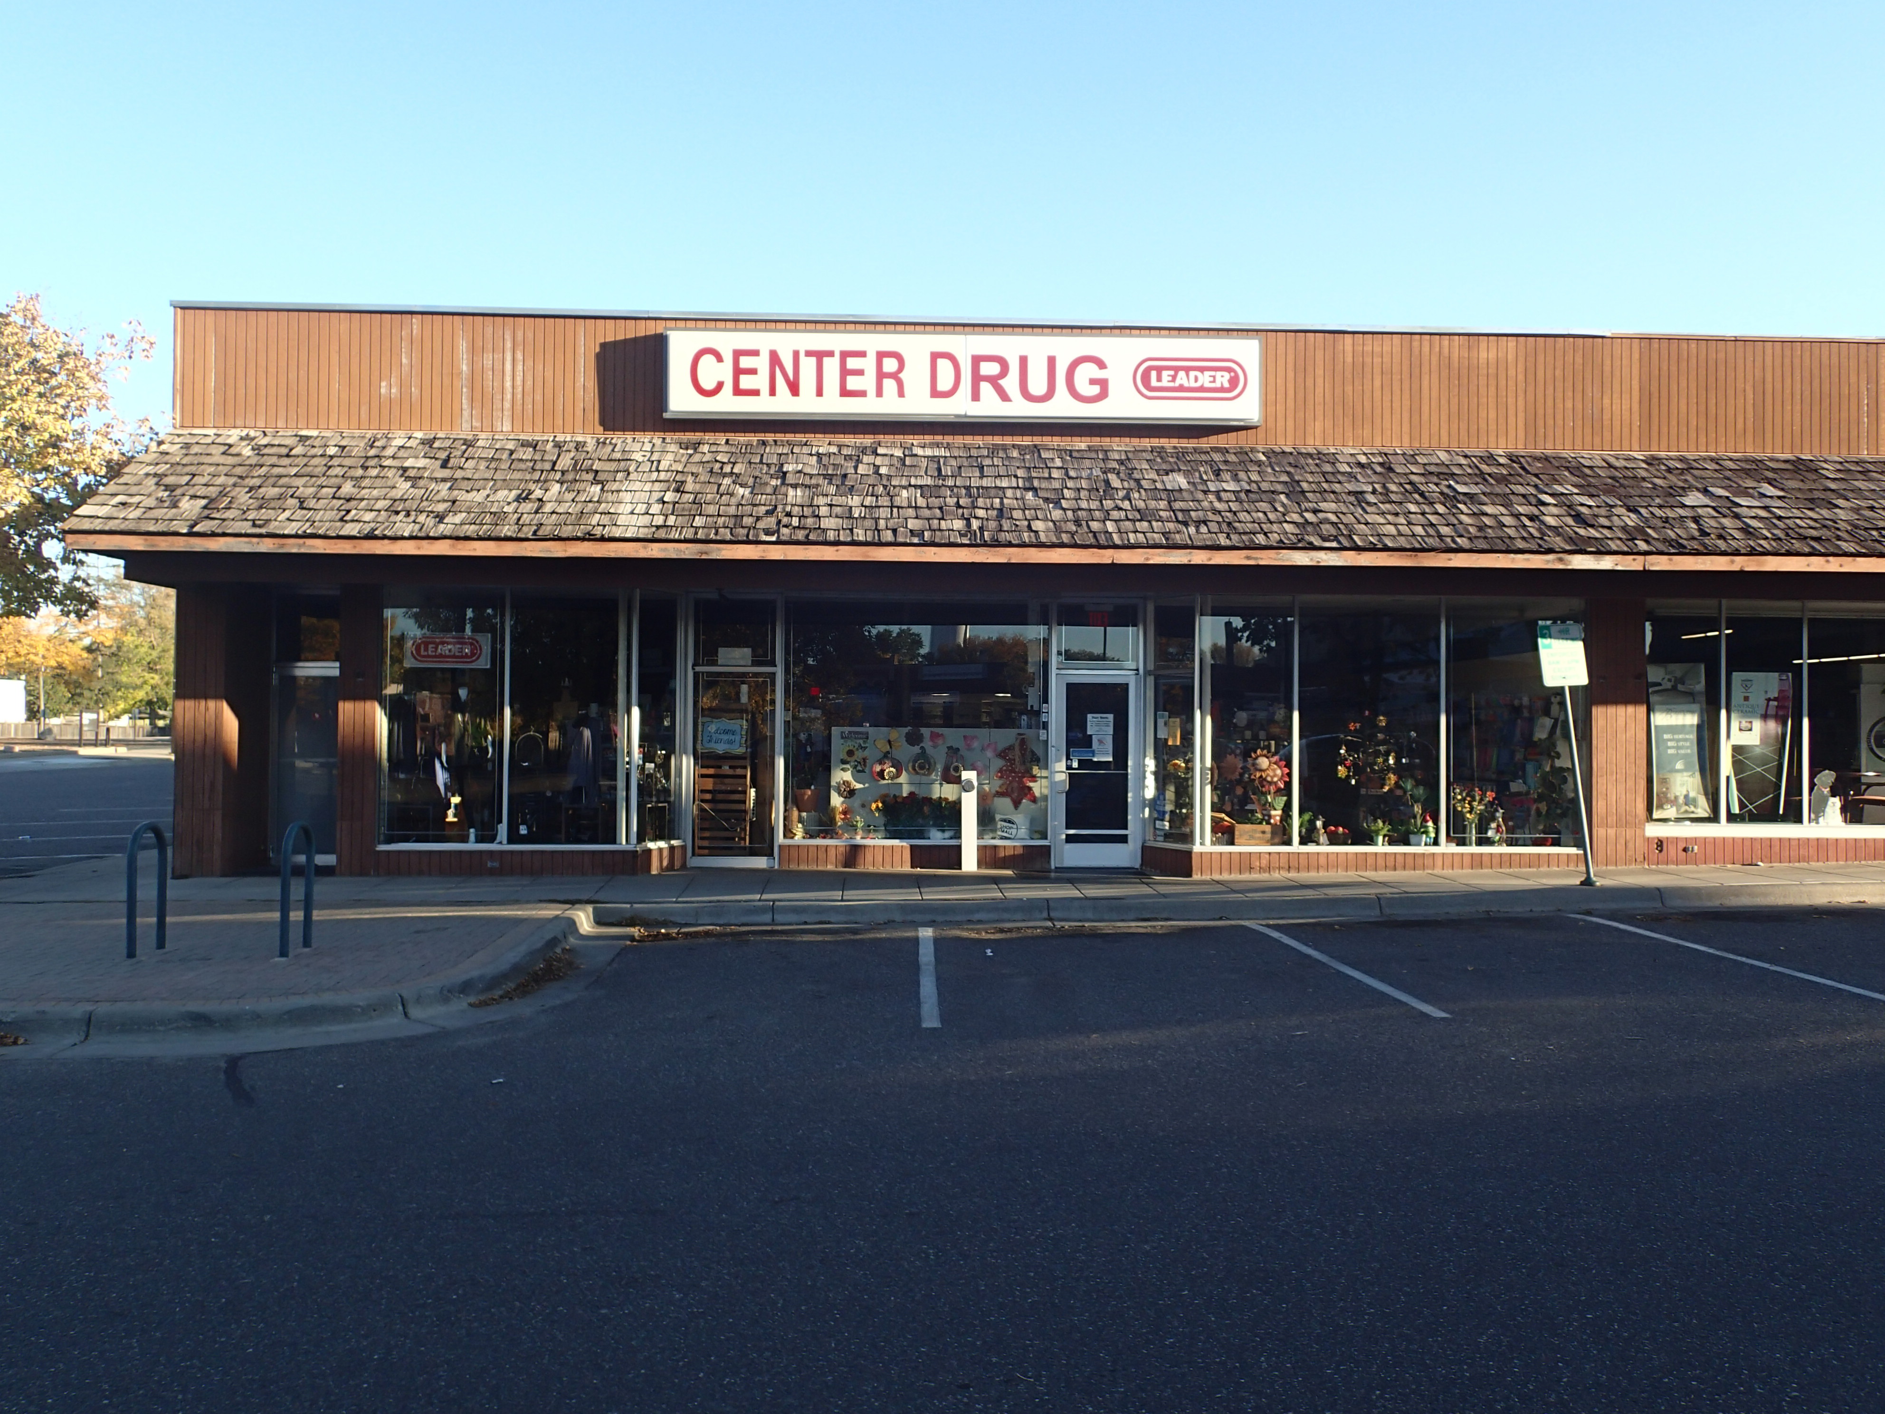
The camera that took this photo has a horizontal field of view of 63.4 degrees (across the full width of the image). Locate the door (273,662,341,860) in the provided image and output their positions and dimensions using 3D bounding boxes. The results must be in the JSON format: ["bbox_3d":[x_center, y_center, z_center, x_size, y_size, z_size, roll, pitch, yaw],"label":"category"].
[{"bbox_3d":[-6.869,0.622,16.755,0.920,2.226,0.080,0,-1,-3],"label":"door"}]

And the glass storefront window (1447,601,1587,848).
[{"bbox_3d":[6.151,0.180,16.370,1.529,2.650,0.080,0,-1,-3],"label":"glass storefront window"}]

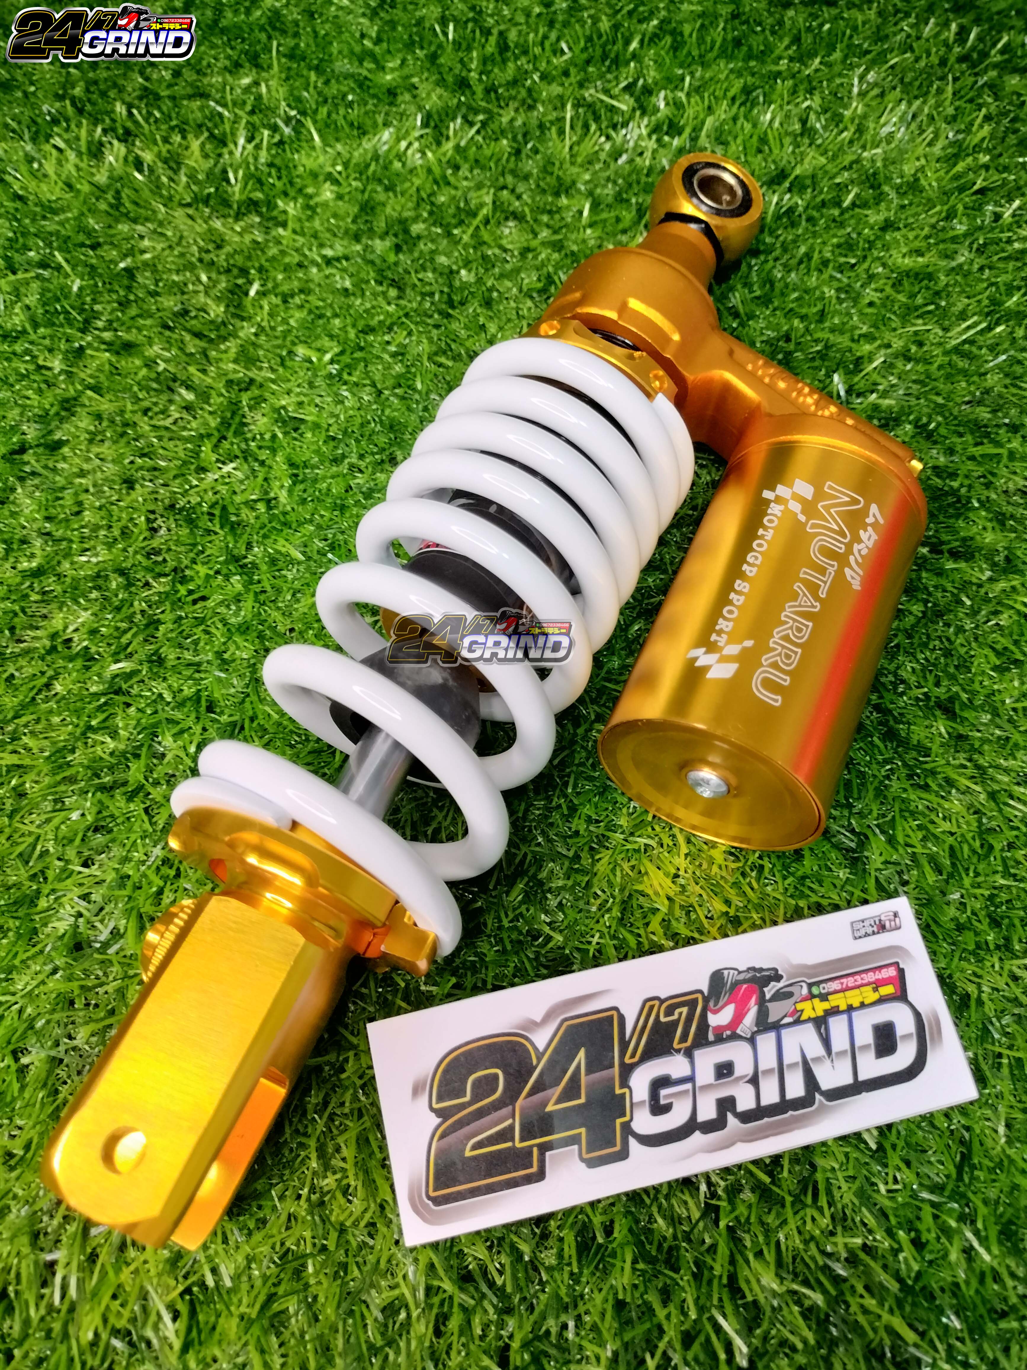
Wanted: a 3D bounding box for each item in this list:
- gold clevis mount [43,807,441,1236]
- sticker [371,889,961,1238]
[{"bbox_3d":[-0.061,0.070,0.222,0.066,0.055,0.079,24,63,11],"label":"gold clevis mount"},{"bbox_3d":[0.037,0.087,0.248,0.134,0.002,0.047,-12,70,-6],"label":"sticker"}]

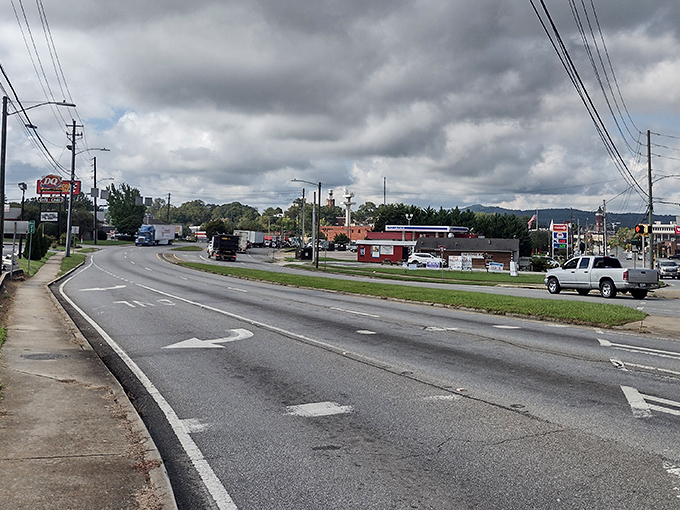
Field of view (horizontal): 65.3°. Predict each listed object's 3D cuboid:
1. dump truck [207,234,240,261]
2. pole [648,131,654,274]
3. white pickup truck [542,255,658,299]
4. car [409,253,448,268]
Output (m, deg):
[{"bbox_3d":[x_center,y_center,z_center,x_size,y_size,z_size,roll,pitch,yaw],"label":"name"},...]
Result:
[{"bbox_3d":[-15.300,-0.920,69.000,2.500,3.200,7.900,2,1,-24],"label":"dump truck"},{"bbox_3d":[23.430,-3.600,40.000,0.300,11.600,0.300,-1,-1,0],"label":"pole"},{"bbox_3d":[12.476,1.072,25.764,2.030,1.900,5.780,1,-1,-16],"label":"white pickup truck"},{"bbox_3d":[10.600,0.680,64.200,4.680,1.680,1.880,2,0,22],"label":"car"}]

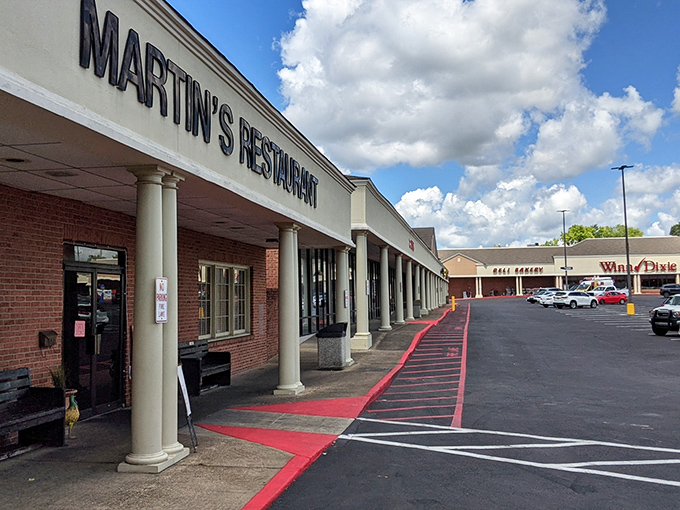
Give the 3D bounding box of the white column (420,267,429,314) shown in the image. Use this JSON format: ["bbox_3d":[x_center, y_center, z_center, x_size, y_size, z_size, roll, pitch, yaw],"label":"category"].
[{"bbox_3d":[6.013,2.646,38.062,0.540,3.280,0.620,-2,-5,13],"label":"white column"}]

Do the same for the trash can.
[{"bbox_3d":[-0.166,2.177,12.959,0.610,1.070,0.610,-2,-5,13],"label":"trash can"}]

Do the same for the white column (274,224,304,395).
[{"bbox_3d":[-0.903,0.946,9.511,0.410,2.970,0.560,-2,-5,13],"label":"white column"}]

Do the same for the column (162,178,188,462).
[{"bbox_3d":[-1.909,0.661,5.820,0.410,3.060,0.390,-2,-5,14],"label":"column"}]

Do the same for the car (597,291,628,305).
[{"bbox_3d":[30.187,4.844,59.439,4.550,1.460,1.800,0,-5,-15],"label":"car"}]

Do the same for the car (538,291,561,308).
[{"bbox_3d":[23.209,4.600,55.239,4.750,1.470,1.830,1,-5,-20],"label":"car"}]

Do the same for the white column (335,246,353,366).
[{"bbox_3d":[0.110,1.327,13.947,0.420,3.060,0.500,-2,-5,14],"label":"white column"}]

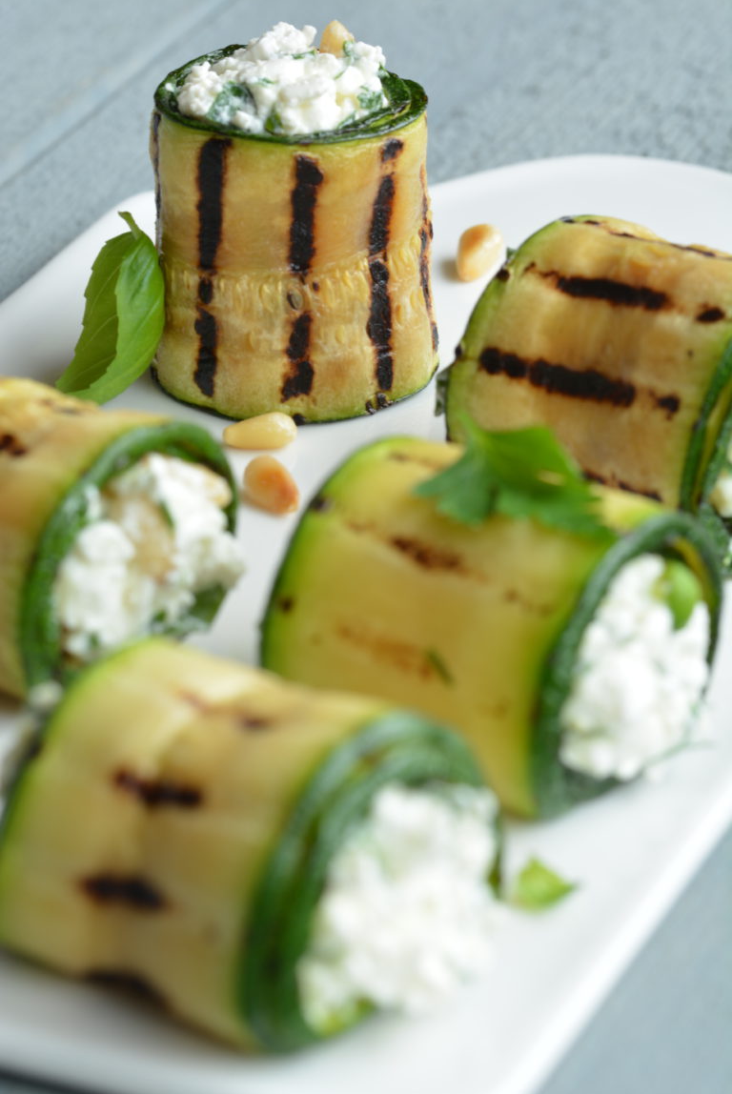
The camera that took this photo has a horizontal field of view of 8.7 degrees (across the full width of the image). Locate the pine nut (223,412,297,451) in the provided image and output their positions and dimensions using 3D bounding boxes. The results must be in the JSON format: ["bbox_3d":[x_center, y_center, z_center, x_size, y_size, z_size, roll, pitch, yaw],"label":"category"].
[{"bbox_3d":[-0.016,-0.018,0.742,0.012,0.006,0.006,3,26,7],"label":"pine nut"}]

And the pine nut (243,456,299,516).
[{"bbox_3d":[-0.014,-0.009,0.723,0.006,0.006,0.012,-16,29,-28],"label":"pine nut"}]

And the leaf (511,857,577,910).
[{"bbox_3d":[0.023,0.043,0.615,0.009,0.004,0.009,8,27,18],"label":"leaf"}]

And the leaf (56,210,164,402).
[{"bbox_3d":[-0.041,-0.038,0.758,0.015,0.029,0.011,16,25,3],"label":"leaf"}]

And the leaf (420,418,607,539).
[{"bbox_3d":[0.019,-0.009,0.624,0.023,0.009,0.016,21,33,37],"label":"leaf"}]

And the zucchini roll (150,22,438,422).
[{"bbox_3d":[-0.012,-0.054,0.759,0.046,0.055,0.046,0,26,0],"label":"zucchini roll"}]

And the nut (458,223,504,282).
[{"bbox_3d":[0.019,-0.050,0.806,0.007,0.006,0.012,10,27,21],"label":"nut"}]

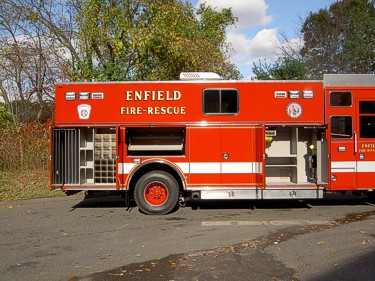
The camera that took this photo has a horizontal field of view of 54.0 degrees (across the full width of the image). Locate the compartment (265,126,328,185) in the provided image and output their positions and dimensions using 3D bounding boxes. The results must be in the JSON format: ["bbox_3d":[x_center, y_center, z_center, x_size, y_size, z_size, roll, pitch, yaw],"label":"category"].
[{"bbox_3d":[2.559,0.377,9.250,1.580,1.440,0.640,0,-1,0],"label":"compartment"}]

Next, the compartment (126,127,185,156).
[{"bbox_3d":[-0.764,0.037,9.240,1.420,0.730,0.620,0,-1,0],"label":"compartment"}]

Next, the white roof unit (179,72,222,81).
[{"bbox_3d":[0.353,-1.617,10.184,1.140,0.340,0.750,0,-1,0],"label":"white roof unit"}]

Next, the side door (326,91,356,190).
[{"bbox_3d":[3.764,-0.012,9.000,0.740,2.430,0.080,0,-1,0],"label":"side door"}]

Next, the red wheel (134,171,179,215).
[{"bbox_3d":[-0.748,1.274,9.100,1.070,1.070,0.310,0,-1,0],"label":"red wheel"}]

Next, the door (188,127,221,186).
[{"bbox_3d":[0.429,0.388,8.930,0.770,1.450,0.060,0,-1,0],"label":"door"}]

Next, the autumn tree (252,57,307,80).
[{"bbox_3d":[6.436,-1.554,25.039,4.000,7.300,4.000,0,-1,0],"label":"autumn tree"}]

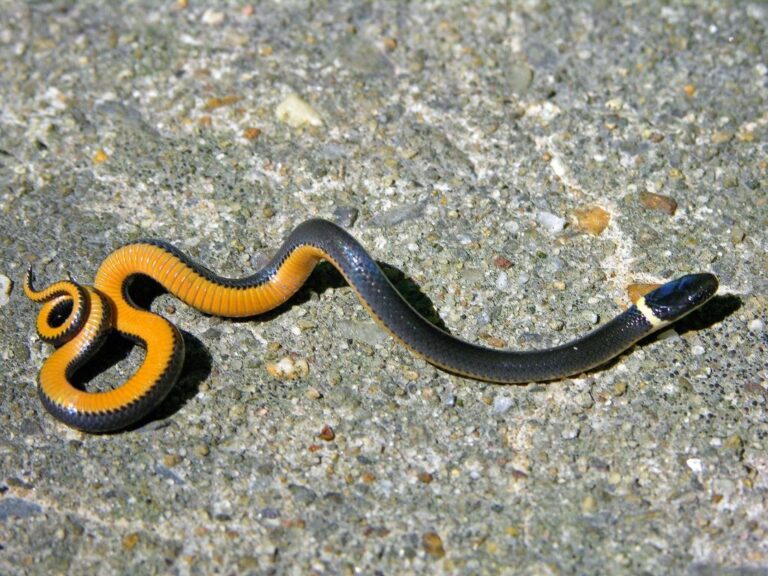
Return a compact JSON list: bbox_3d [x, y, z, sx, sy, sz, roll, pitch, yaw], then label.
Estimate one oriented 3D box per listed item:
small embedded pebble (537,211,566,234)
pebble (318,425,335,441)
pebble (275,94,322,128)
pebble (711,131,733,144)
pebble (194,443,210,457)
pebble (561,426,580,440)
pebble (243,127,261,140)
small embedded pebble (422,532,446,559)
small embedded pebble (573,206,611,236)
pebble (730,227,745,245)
[{"bbox_3d":[0.034,-0.013,0.811,0.006,0.003,0.005,0,50,0],"label":"small embedded pebble"},{"bbox_3d":[-0.011,0.028,0.776,0.003,0.001,0.003,0,50,0],"label":"pebble"},{"bbox_3d":[-0.018,-0.037,0.831,0.009,0.004,0.007,0,50,0],"label":"pebble"},{"bbox_3d":[0.070,-0.031,0.826,0.004,0.002,0.003,0,50,0],"label":"pebble"},{"bbox_3d":[-0.035,0.031,0.774,0.003,0.001,0.003,0,50,0],"label":"pebble"},{"bbox_3d":[0.036,0.028,0.776,0.004,0.002,0.003,0,50,0],"label":"pebble"},{"bbox_3d":[-0.027,-0.032,0.827,0.004,0.002,0.003,0,50,0],"label":"pebble"},{"bbox_3d":[0.010,0.049,0.759,0.004,0.002,0.005,0,50,0],"label":"small embedded pebble"},{"bbox_3d":[0.042,-0.014,0.812,0.007,0.003,0.006,0,50,0],"label":"small embedded pebble"},{"bbox_3d":[0.072,-0.011,0.809,0.003,0.002,0.004,0,50,0],"label":"pebble"}]

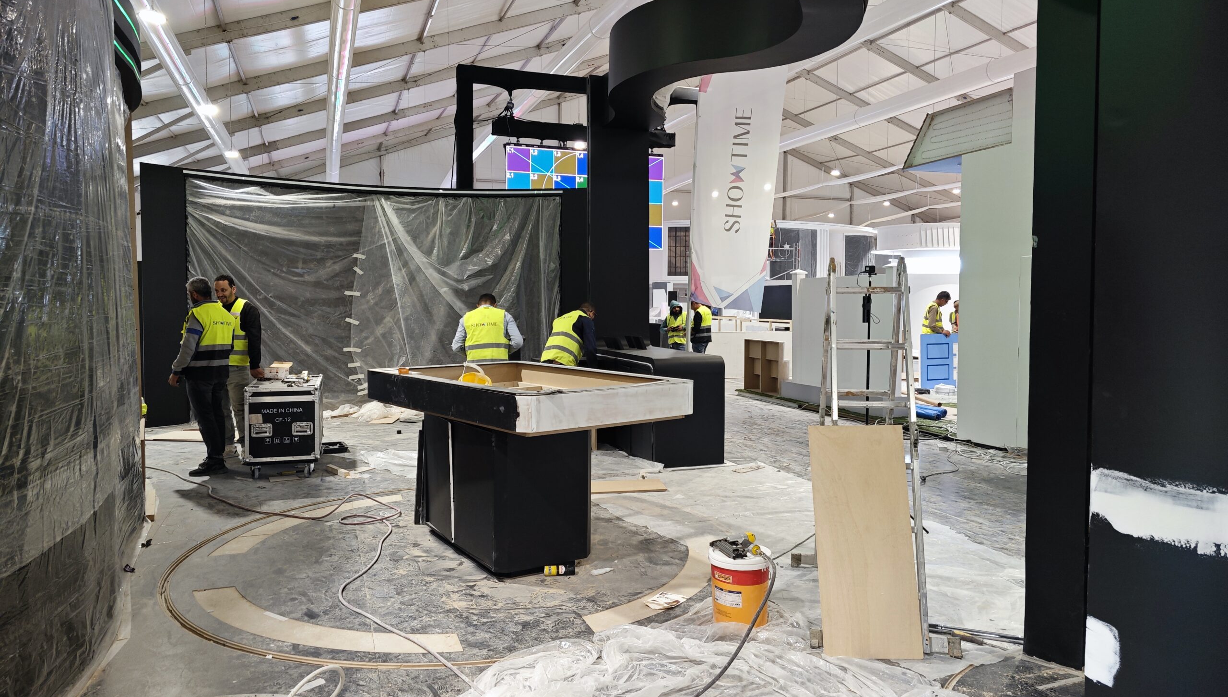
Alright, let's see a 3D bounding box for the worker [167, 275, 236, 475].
[{"bbox_3d":[-3.703,0.239,7.349,0.450,1.750,0.490,1,3,22],"label":"worker"}]

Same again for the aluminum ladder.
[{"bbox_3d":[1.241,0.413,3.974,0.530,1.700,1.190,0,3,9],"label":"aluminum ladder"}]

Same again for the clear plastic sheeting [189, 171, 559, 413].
[{"bbox_3d":[-3.290,-0.665,11.780,5.050,3.140,0.620,-1,3,-20],"label":"clear plastic sheeting"}]

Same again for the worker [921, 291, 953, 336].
[{"bbox_3d":[5.899,-0.154,14.909,0.520,1.760,0.500,1,3,18],"label":"worker"}]

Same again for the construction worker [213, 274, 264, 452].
[{"bbox_3d":[-3.740,0.176,8.117,0.520,1.800,0.380,0,3,10],"label":"construction worker"}]

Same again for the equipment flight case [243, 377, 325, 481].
[{"bbox_3d":[-3.057,0.705,7.638,0.590,0.795,1.200,-1,3,-18],"label":"equipment flight case"}]

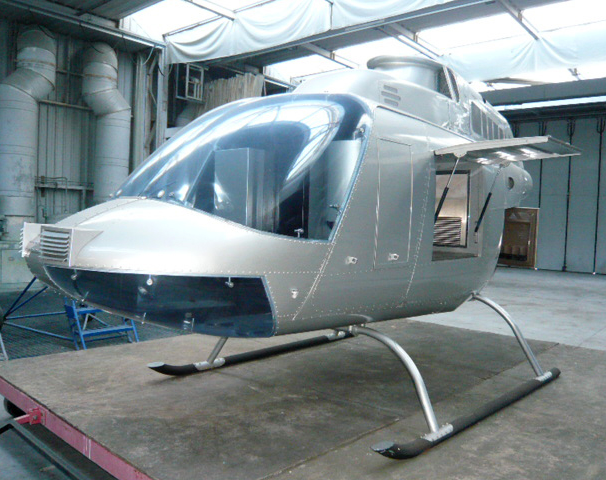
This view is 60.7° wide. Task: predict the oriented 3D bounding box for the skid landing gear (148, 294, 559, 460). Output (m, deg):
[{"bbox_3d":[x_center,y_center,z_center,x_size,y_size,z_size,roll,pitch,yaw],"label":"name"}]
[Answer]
[{"bbox_3d":[0.443,0.684,3.666,1.930,0.600,2.430,3,1,43],"label":"skid landing gear"}]

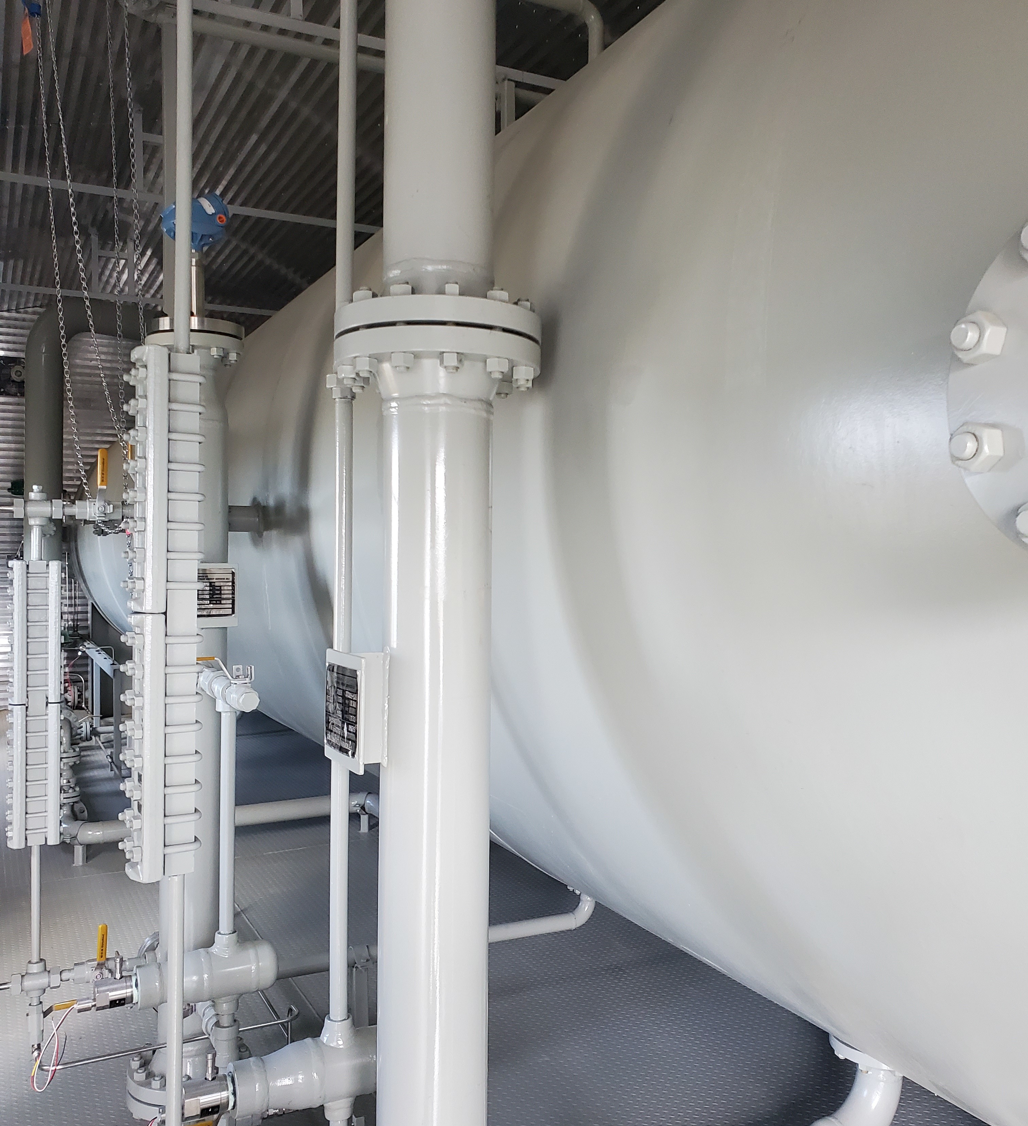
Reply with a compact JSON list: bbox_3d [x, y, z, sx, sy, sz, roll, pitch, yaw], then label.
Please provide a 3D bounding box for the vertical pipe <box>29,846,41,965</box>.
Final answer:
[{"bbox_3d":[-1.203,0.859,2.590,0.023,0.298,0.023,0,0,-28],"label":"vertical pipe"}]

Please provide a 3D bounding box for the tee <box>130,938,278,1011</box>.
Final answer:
[{"bbox_3d":[-0.722,0.975,2.429,0.322,0.130,0.120,0,0,-28],"label":"tee"}]

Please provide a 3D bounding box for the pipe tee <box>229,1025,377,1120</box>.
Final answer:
[{"bbox_3d":[-0.377,0.965,1.958,0.324,0.122,0.120,0,0,-28],"label":"pipe tee"}]

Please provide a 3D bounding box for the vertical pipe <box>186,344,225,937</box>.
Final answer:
[{"bbox_3d":[-0.861,0.373,2.770,0.168,1.850,0.168,0,0,-28],"label":"vertical pipe"}]

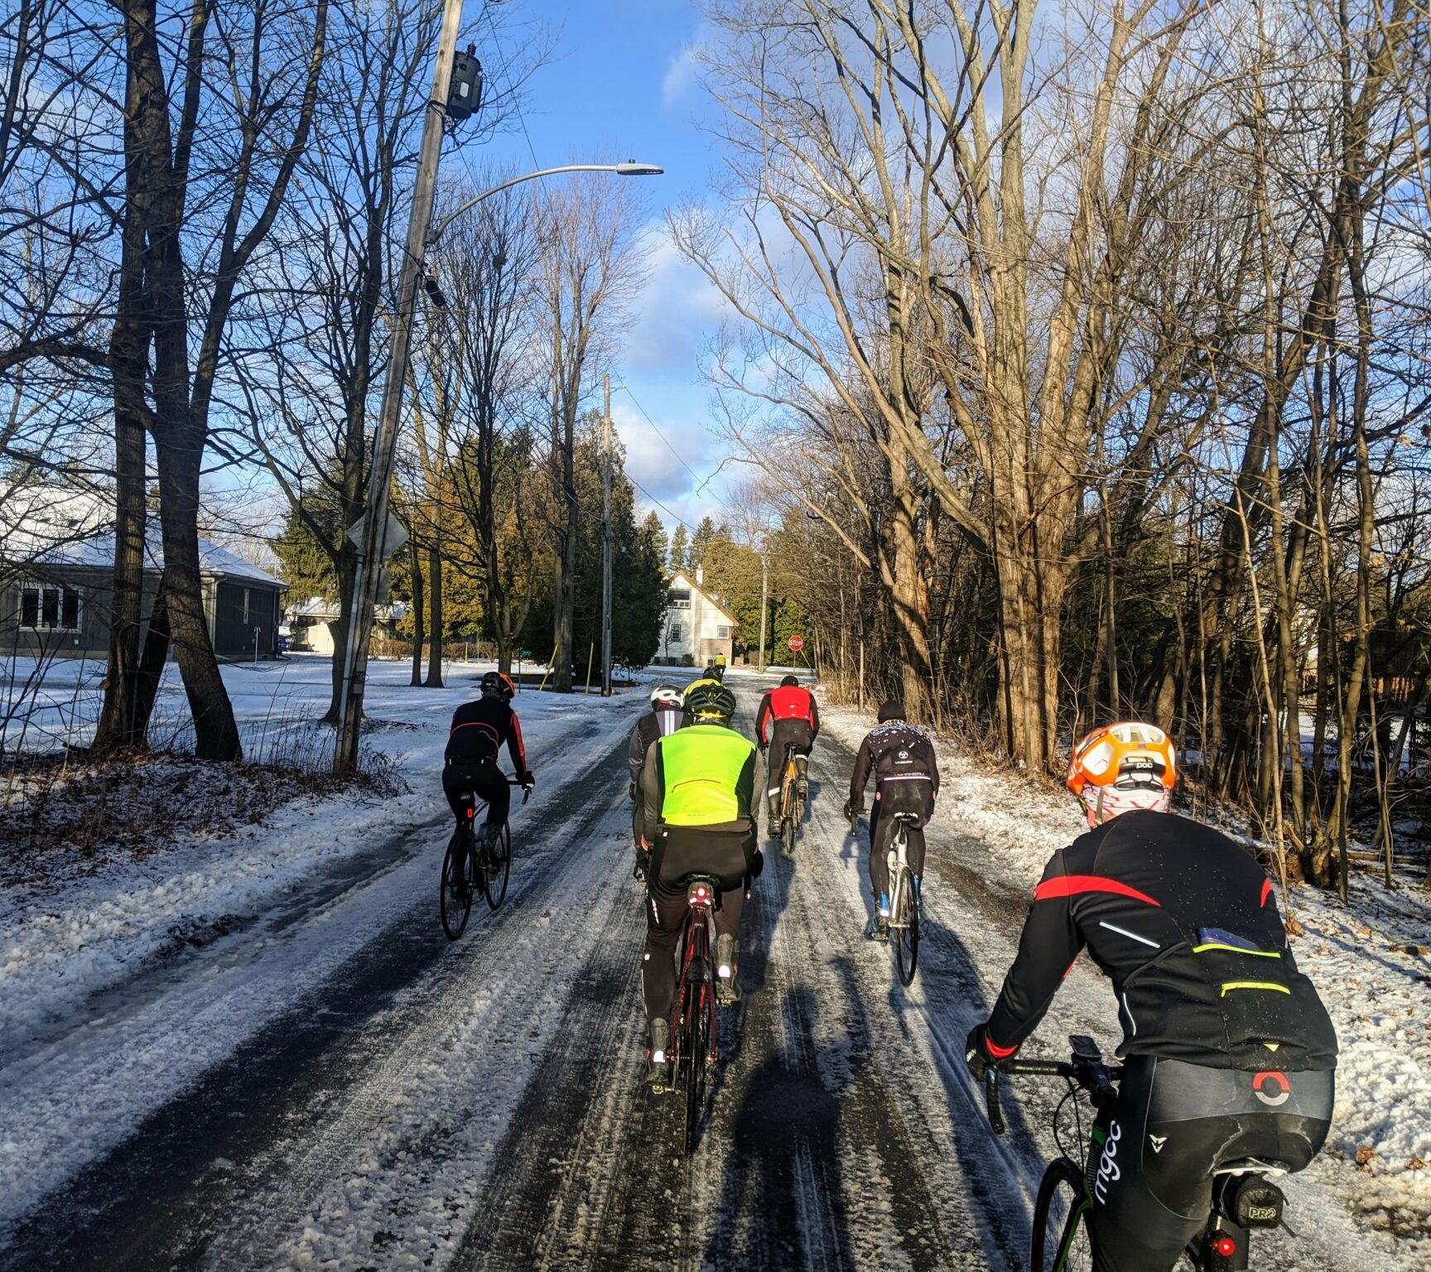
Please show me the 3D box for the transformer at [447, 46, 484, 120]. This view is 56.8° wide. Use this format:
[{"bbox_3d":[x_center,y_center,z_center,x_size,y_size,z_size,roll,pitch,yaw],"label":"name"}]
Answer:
[{"bbox_3d":[-3.493,-7.727,18.500,0.460,0.900,0.450,7,-1,9],"label":"transformer"}]

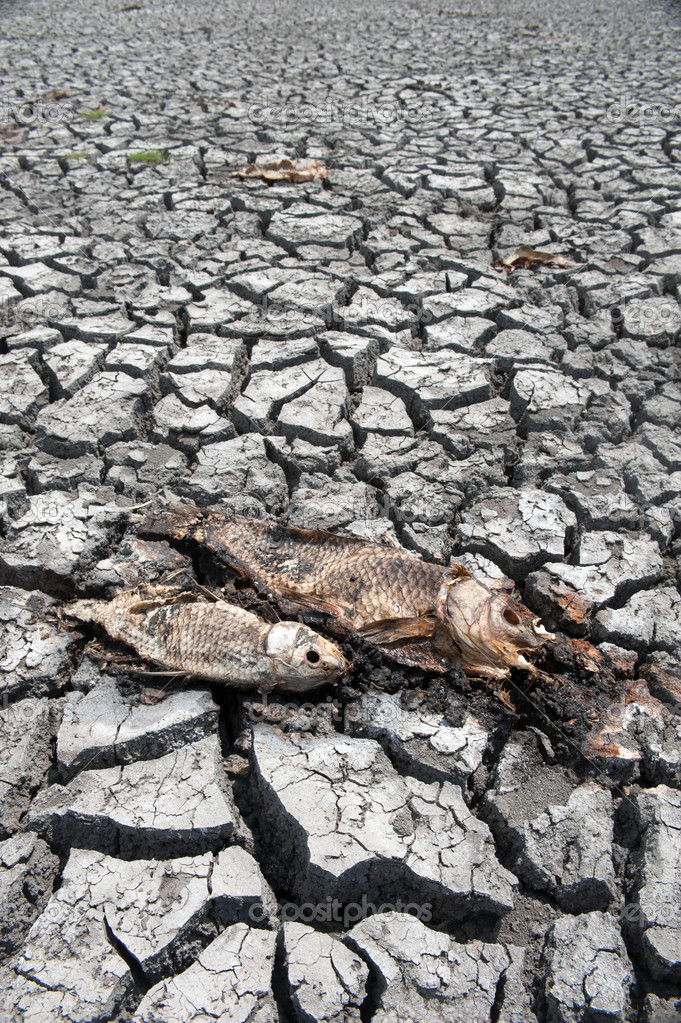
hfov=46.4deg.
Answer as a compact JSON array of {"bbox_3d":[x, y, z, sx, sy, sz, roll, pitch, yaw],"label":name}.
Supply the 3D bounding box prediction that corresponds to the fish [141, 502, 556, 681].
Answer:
[{"bbox_3d":[-0.006,0.057,0.629,0.360,0.046,0.108,16,39,20],"label":"fish"}]

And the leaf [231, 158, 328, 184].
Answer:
[{"bbox_3d":[-0.183,-1.020,2.385,0.285,0.047,0.140,0,36,0],"label":"leaf"}]

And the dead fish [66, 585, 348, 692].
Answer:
[{"bbox_3d":[-0.100,0.093,0.581,0.225,0.036,0.078,9,37,12],"label":"dead fish"}]

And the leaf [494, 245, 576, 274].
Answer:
[{"bbox_3d":[0.312,-0.396,1.256,0.122,0.034,0.060,0,36,0],"label":"leaf"}]

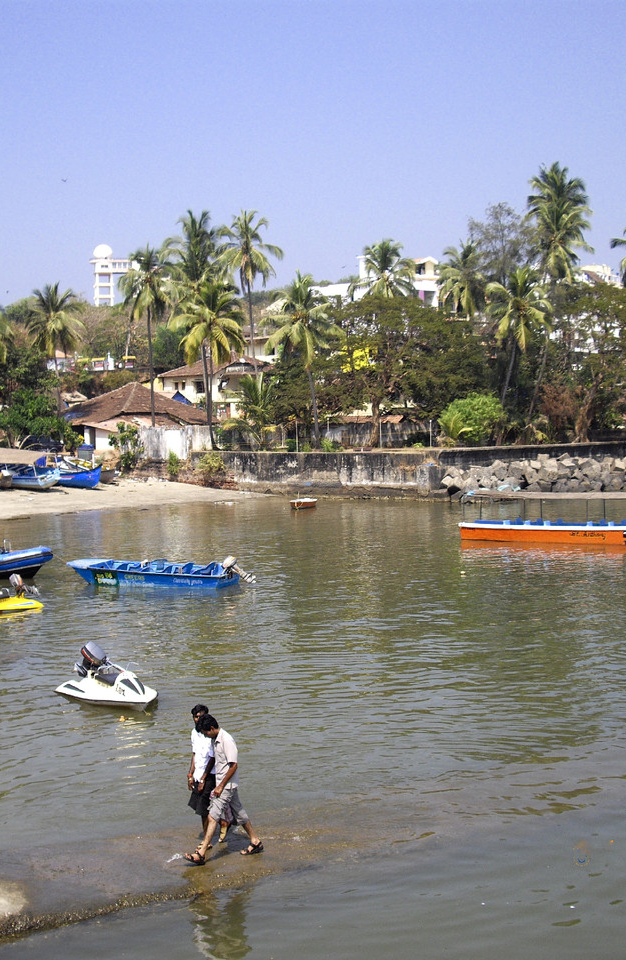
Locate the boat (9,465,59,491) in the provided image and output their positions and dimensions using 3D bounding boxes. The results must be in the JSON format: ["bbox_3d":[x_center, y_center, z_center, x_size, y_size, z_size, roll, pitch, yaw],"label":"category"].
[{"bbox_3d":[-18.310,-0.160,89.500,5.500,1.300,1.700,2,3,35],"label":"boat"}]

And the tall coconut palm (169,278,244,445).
[{"bbox_3d":[-6.344,-6.949,84.756,4.500,10.220,4.500,0,3,-4],"label":"tall coconut palm"}]

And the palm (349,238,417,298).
[{"bbox_3d":[5.432,-11.145,109.564,5.300,15.260,5.300,0,3,0],"label":"palm"}]

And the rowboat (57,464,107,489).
[{"bbox_3d":[-15.470,-0.260,90.000,5.300,1.400,1.600,2,3,33],"label":"rowboat"}]

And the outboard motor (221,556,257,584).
[{"bbox_3d":[-2.090,2.542,39.690,1.050,0.500,0.380,39,11,9],"label":"outboard motor"}]

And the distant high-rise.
[{"bbox_3d":[-49.630,-48.730,347.908,11.000,20.000,8.000,0,3,-8],"label":"distant high-rise"}]

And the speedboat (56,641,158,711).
[{"bbox_3d":[-3.643,3.377,24.648,2.050,0.950,0.900,2,4,40],"label":"speedboat"}]

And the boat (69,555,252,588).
[{"bbox_3d":[-4.330,2.671,39.897,5.200,1.000,1.650,1,3,14],"label":"boat"}]

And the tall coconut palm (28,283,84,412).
[{"bbox_3d":[-19.610,-8.990,107.000,4.600,12.110,4.600,0,3,0],"label":"tall coconut palm"}]

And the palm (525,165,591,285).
[{"bbox_3d":[18.020,-13.140,104.000,5.200,20.720,5.200,0,3,0],"label":"palm"}]

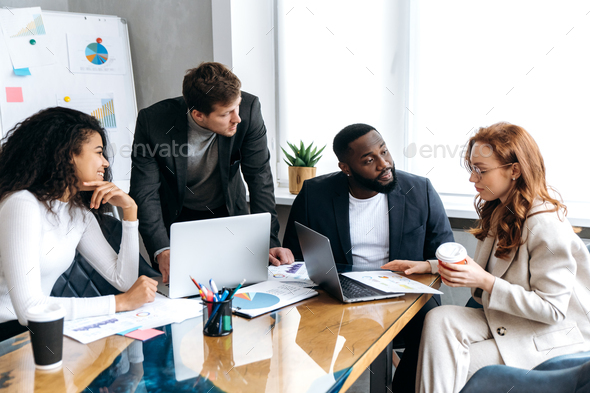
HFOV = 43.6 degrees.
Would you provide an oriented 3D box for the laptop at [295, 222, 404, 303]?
[{"bbox_3d":[0.176,0.203,2.421,0.262,0.217,0.299,-4,9,-20],"label":"laptop"}]

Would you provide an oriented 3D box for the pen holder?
[{"bbox_3d":[-0.206,0.314,1.962,0.083,0.095,0.083,-1,9,0],"label":"pen holder"}]

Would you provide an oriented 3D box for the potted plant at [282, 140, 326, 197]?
[{"bbox_3d":[0.040,-0.145,3.580,0.220,0.250,0.210,-1,9,0],"label":"potted plant"}]

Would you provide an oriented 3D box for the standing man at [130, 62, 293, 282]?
[{"bbox_3d":[-0.375,0.246,2.906,0.590,1.502,0.750,-4,9,-22],"label":"standing man"}]

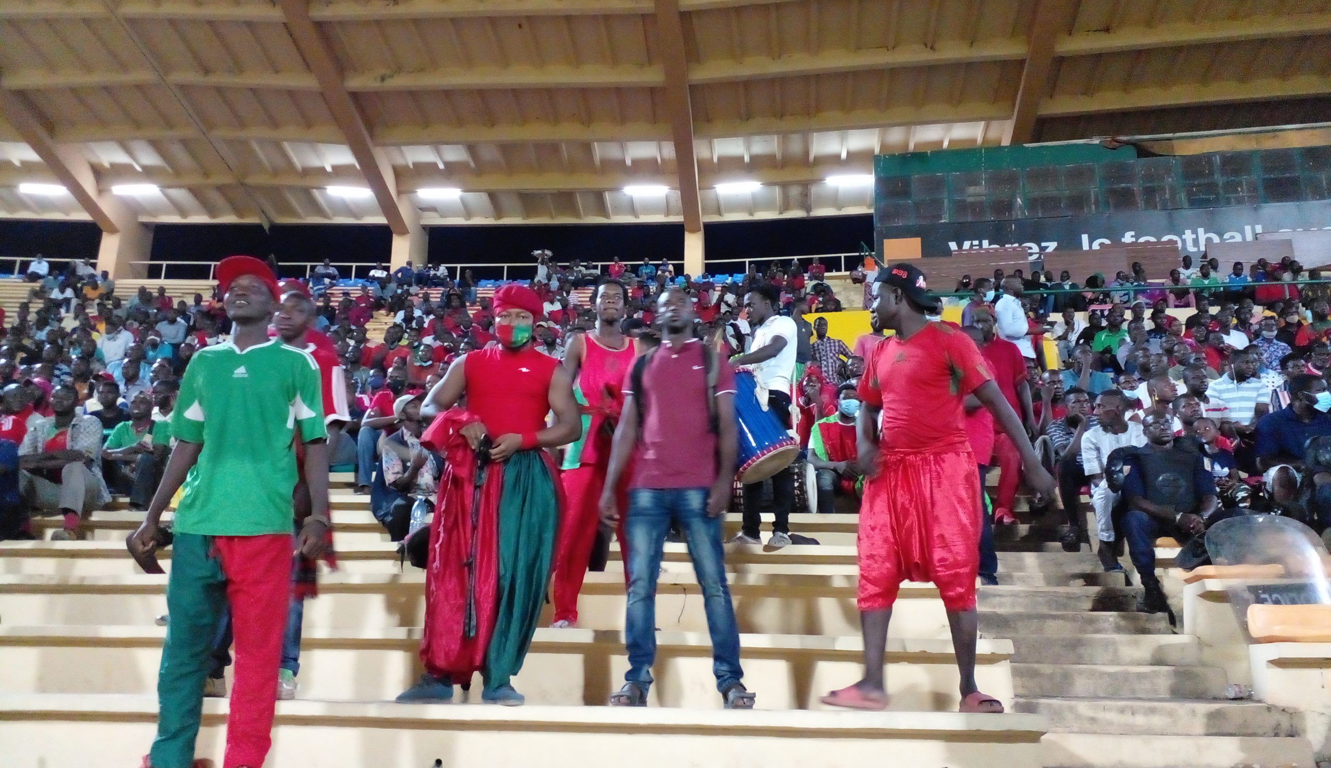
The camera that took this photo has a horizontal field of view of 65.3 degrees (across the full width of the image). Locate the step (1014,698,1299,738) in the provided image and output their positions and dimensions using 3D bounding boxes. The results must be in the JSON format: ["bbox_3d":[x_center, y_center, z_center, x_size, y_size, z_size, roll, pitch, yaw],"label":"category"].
[{"bbox_3d":[2.129,1.502,4.650,1.205,0.150,0.360,-1,-16,5],"label":"step"}]

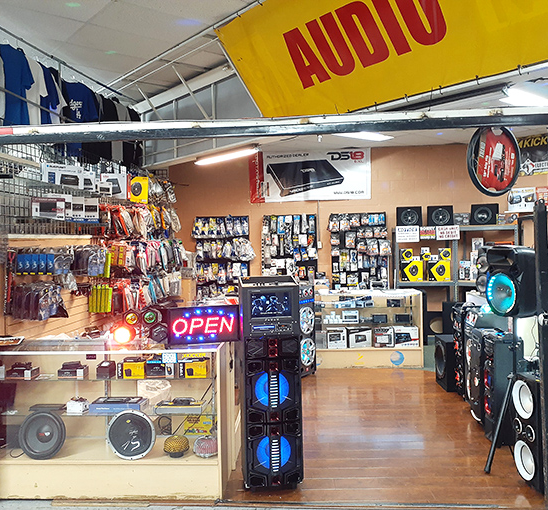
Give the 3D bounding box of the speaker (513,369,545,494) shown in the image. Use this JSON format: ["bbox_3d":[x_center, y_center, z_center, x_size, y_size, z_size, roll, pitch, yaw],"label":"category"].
[{"bbox_3d":[1.841,1.175,3.518,0.300,0.710,0.290,-1,1,-6],"label":"speaker"}]

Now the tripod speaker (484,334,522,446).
[{"bbox_3d":[1.849,1.086,4.253,0.235,0.850,0.235,-1,1,-4],"label":"tripod speaker"}]

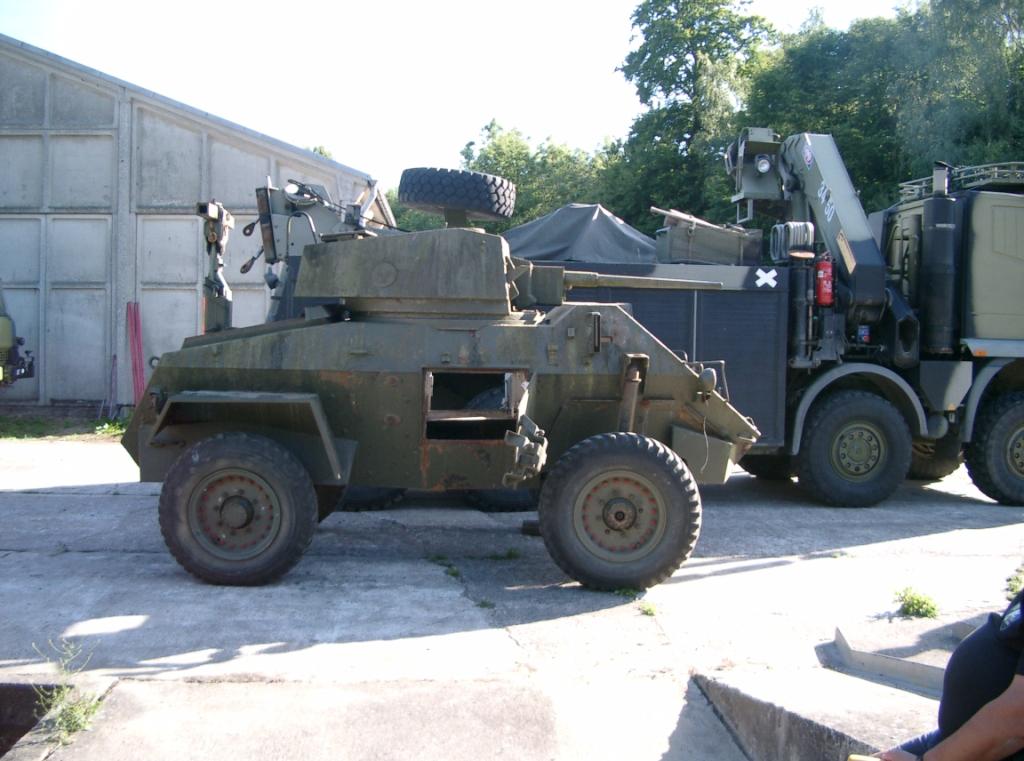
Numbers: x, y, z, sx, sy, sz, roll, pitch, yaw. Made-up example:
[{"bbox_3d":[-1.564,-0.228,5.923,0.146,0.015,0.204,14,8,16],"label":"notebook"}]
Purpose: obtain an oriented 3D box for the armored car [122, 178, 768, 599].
[{"bbox_3d":[-0.474,0.090,8.214,4.520,2.560,2.170,1,1,2],"label":"armored car"}]

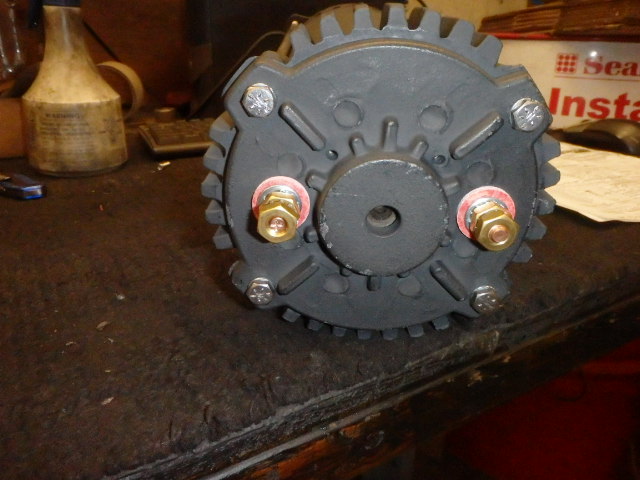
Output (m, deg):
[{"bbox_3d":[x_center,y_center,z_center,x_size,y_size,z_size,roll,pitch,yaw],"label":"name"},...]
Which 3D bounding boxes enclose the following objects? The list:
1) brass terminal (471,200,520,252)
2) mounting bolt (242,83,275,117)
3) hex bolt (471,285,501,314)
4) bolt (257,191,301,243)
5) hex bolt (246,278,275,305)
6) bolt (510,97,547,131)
[{"bbox_3d":[0.087,-0.008,0.260,0.019,0.020,0.022,4,26,0],"label":"brass terminal"},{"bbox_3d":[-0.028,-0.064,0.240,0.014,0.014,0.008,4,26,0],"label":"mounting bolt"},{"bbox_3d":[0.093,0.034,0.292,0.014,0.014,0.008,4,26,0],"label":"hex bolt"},{"bbox_3d":[-0.020,-0.013,0.253,0.019,0.020,0.022,4,26,0],"label":"bolt"},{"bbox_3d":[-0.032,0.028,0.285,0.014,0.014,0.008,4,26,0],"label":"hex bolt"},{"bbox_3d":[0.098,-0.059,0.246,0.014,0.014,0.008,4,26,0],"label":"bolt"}]

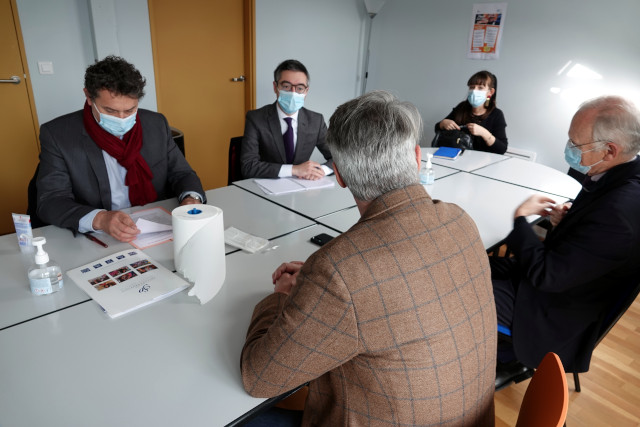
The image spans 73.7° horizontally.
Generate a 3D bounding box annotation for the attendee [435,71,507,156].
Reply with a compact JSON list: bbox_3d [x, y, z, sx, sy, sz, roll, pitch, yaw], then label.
[{"bbox_3d":[1.086,-0.398,3.209,0.510,1.265,0.660,12,24,21],"label":"attendee"}]

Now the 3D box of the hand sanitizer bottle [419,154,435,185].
[{"bbox_3d":[0.572,-0.239,2.246,0.078,0.160,0.058,-3,23,-15],"label":"hand sanitizer bottle"}]

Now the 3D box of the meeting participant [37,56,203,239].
[{"bbox_3d":[-0.729,0.076,1.725,0.720,1.313,0.600,23,29,40],"label":"meeting participant"}]

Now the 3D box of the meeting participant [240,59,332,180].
[{"bbox_3d":[-0.143,-0.109,2.268,0.560,1.308,0.680,-5,23,-19],"label":"meeting participant"}]

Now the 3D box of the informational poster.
[{"bbox_3d":[1.410,-1.538,3.618,0.010,0.425,0.295,-17,30,-41],"label":"informational poster"}]

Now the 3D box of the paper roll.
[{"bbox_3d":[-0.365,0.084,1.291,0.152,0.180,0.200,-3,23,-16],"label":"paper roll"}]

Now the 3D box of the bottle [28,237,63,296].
[{"bbox_3d":[-0.736,0.138,1.135,0.078,0.158,0.058,5,22,3],"label":"bottle"}]

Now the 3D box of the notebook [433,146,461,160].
[{"bbox_3d":[0.860,-0.402,2.875,0.145,0.020,0.265,13,24,22],"label":"notebook"}]

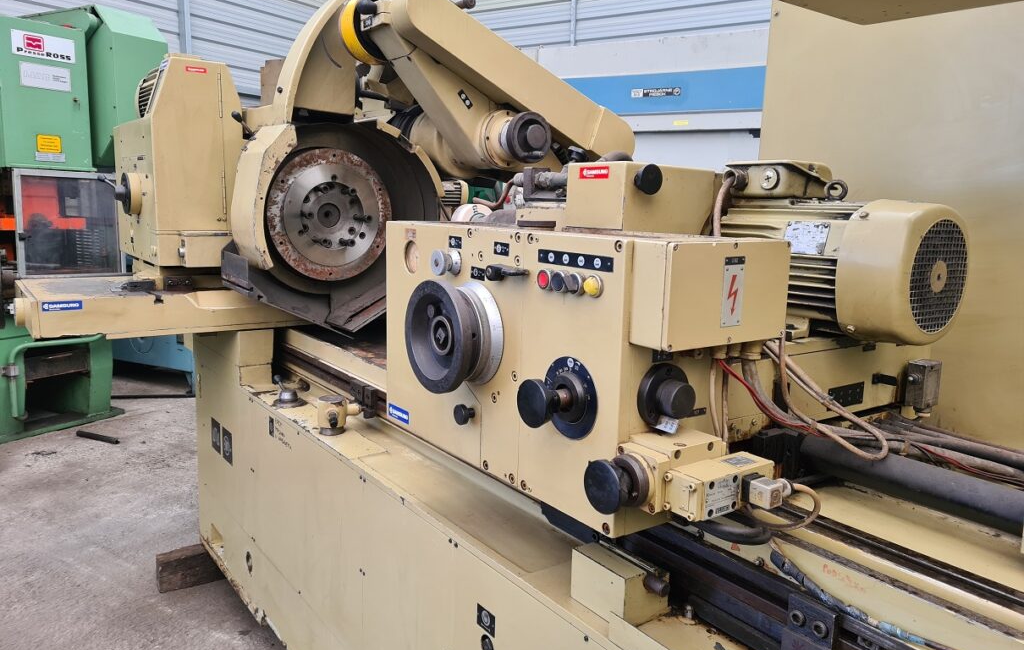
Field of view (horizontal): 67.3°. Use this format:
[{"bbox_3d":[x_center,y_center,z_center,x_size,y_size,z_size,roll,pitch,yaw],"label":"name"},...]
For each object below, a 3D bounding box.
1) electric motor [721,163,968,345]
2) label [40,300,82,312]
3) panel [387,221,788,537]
[{"bbox_3d":[0.588,-0.146,1.445,0.240,0.312,0.443,-5,11,-35],"label":"electric motor"},{"bbox_3d":[-1.099,-0.046,1.880,0.085,0.023,0.004,-5,11,-35],"label":"label"},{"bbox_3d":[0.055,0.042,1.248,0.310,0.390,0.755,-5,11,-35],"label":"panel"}]

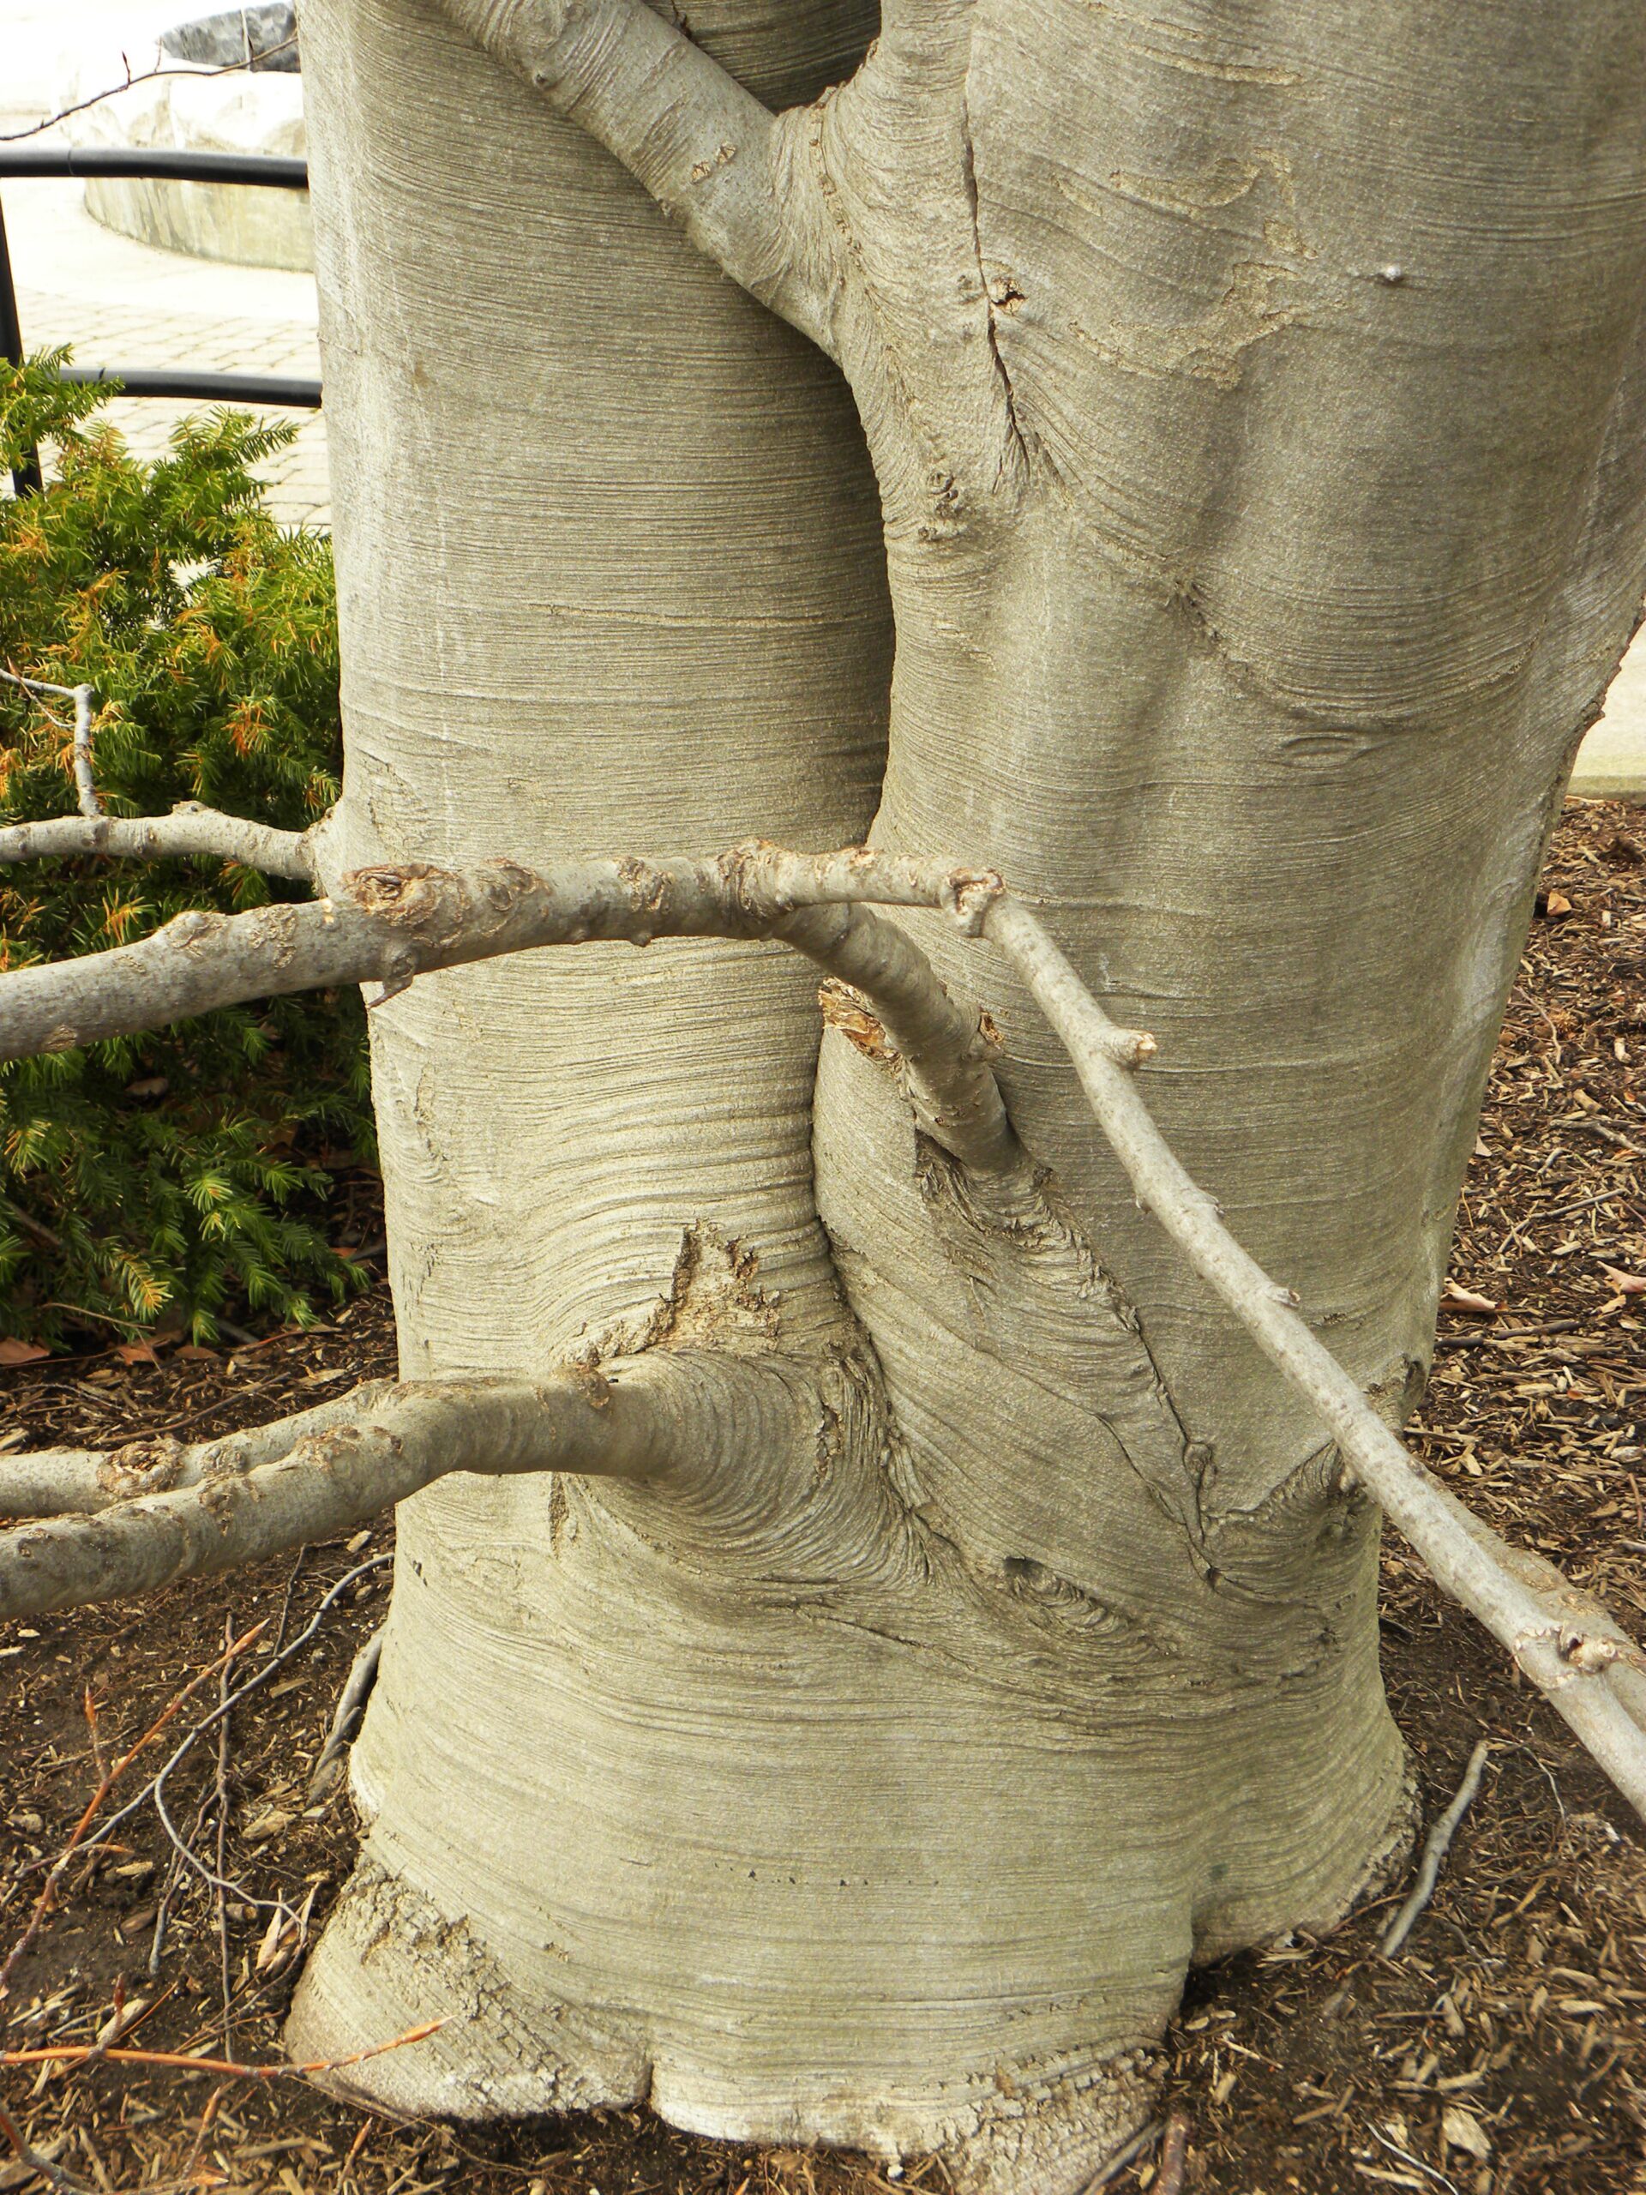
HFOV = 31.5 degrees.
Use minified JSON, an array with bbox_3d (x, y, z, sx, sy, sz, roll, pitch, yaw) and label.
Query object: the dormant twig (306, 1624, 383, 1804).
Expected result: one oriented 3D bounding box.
[{"bbox_3d":[-0.397,0.508,2.435,0.030,0.026,0.249,2,25,5],"label":"dormant twig"}]

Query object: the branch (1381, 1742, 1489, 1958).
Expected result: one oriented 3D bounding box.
[{"bbox_3d":[0.477,0.579,2.268,0.024,0.021,0.248,11,28,24],"label":"branch"}]

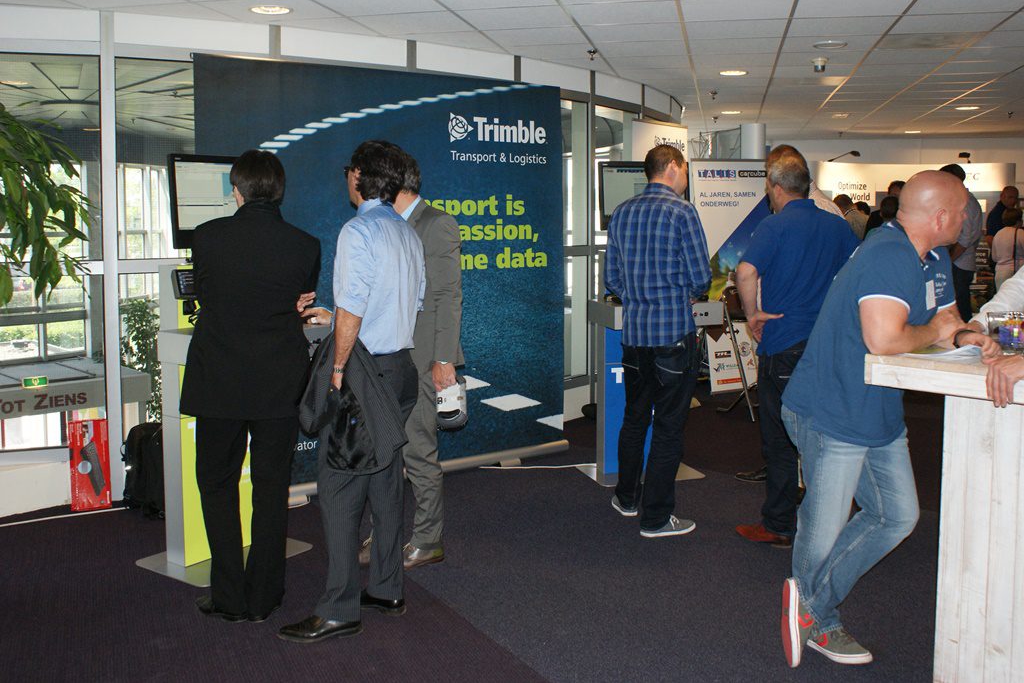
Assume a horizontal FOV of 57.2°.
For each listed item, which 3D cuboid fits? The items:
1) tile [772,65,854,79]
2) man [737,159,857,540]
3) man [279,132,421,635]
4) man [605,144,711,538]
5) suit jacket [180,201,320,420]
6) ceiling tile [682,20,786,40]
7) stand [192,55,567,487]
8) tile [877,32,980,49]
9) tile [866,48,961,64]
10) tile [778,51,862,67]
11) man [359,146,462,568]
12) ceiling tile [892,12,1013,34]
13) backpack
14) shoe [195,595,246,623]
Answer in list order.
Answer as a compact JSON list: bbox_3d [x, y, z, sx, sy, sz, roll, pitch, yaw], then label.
[{"bbox_3d":[2.340,-2.100,7.318,0.600,0.020,0.600,2,8,13],"label":"tile"},{"bbox_3d":[1.323,0.026,4.359,0.570,1.830,0.440,-2,7,-18],"label":"man"},{"bbox_3d":[-0.582,0.176,3.442,0.480,1.770,0.530,6,9,39],"label":"man"},{"bbox_3d":[0.703,-0.021,4.648,0.520,1.840,0.500,2,7,15],"label":"man"},{"bbox_3d":[-1.000,-0.117,3.592,0.500,0.810,0.360,-3,9,-25],"label":"suit jacket"},{"bbox_3d":[1.341,-1.871,5.640,0.600,0.020,0.600,2,8,13],"label":"ceiling tile"},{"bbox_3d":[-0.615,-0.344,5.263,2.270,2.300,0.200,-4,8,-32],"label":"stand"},{"bbox_3d":[2.603,-1.886,5.870,0.580,0.020,0.580,2,8,13],"label":"tile"},{"bbox_3d":[2.773,-1.988,6.520,0.600,0.020,0.600,2,8,13],"label":"tile"},{"bbox_3d":[2.156,-1.985,6.568,0.580,0.020,0.580,2,8,13],"label":"tile"},{"bbox_3d":[-0.435,0.095,4.061,0.460,1.820,0.540,-5,9,-34],"label":"man"},{"bbox_3d":[2.507,-1.828,5.360,0.600,0.020,0.600,2,8,13],"label":"ceiling tile"},{"bbox_3d":[-1.925,0.653,4.943,0.280,0.490,0.340,3,8,18],"label":"backpack"},{"bbox_3d":[-1.115,0.998,3.604,0.280,0.095,0.098,5,8,32],"label":"shoe"}]

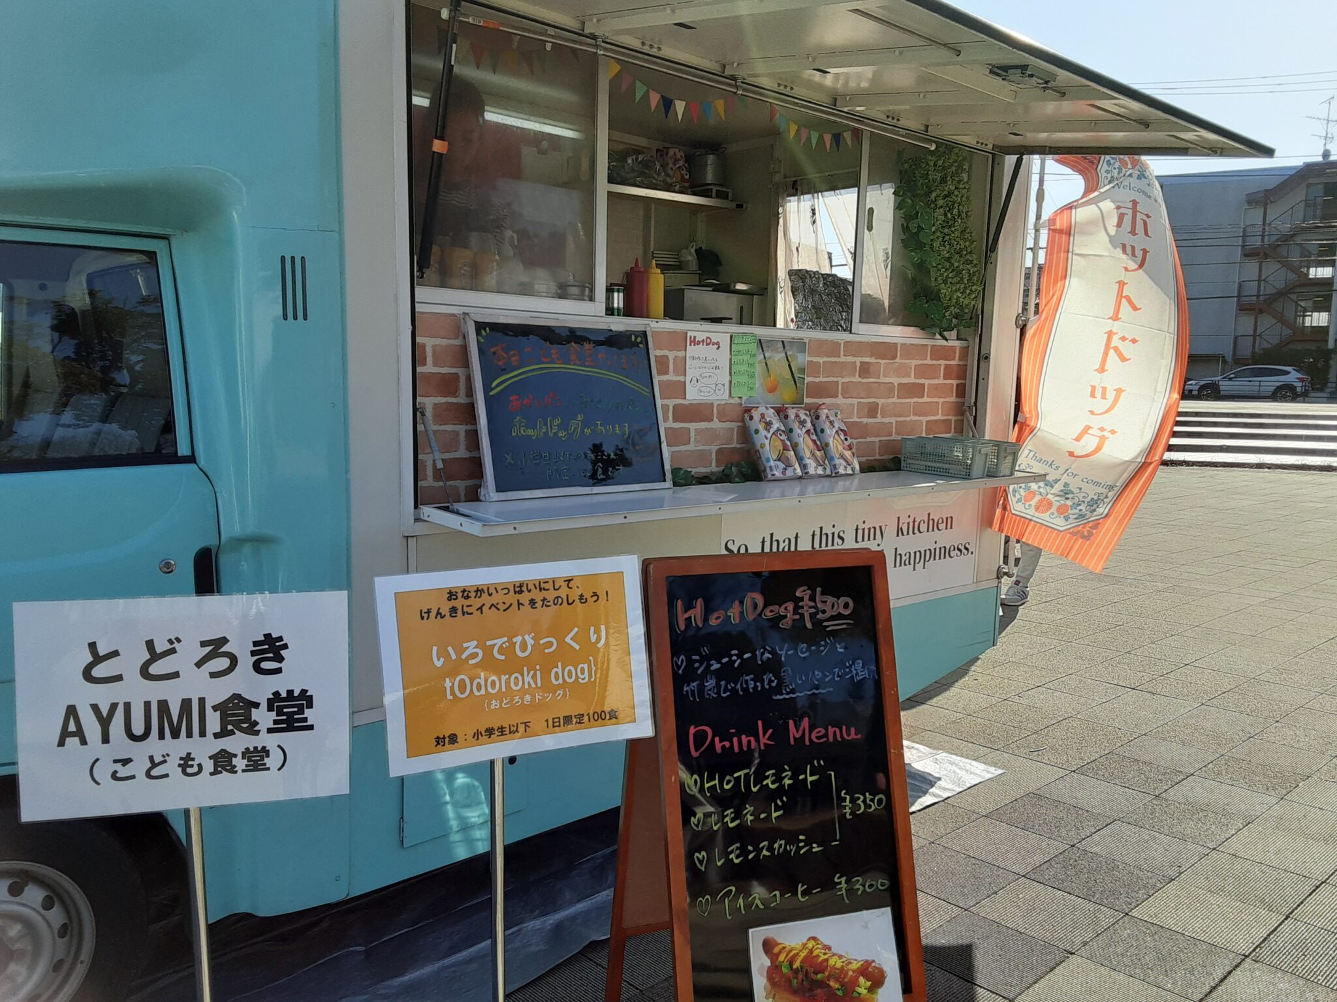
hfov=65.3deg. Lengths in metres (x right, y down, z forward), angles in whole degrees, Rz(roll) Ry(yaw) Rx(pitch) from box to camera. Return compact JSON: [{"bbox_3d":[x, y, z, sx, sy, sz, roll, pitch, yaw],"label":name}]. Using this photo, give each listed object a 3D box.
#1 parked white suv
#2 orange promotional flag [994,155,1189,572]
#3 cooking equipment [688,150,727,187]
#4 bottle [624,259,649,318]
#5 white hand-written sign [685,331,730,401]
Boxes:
[{"bbox_3d":[23.305,-4.691,42.000,4.460,1.560,1.800,4,8,29],"label":"parked white suv"},{"bbox_3d":[1.683,-0.601,4.150,0.700,1.740,0.220,4,8,27],"label":"orange promotional flag"},{"bbox_3d":[0.189,-1.604,5.020,0.178,0.178,0.178,0,7,0],"label":"cooking equipment"},{"bbox_3d":[-0.094,-0.636,3.120,0.066,0.184,0.066,0,7,0],"label":"bottle"},{"bbox_3d":[0.119,-0.406,3.140,0.178,0.198,0.010,-6,9,-42],"label":"white hand-written sign"}]

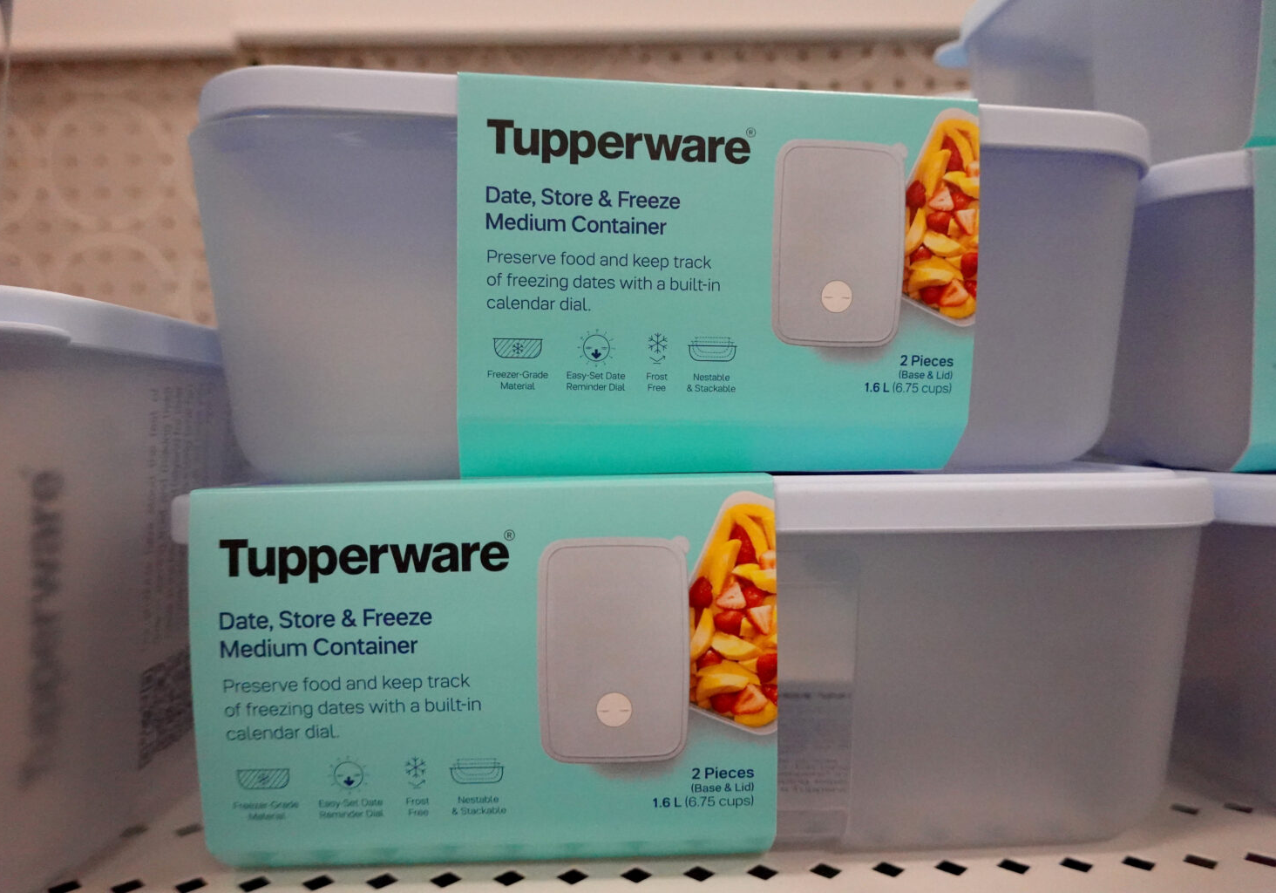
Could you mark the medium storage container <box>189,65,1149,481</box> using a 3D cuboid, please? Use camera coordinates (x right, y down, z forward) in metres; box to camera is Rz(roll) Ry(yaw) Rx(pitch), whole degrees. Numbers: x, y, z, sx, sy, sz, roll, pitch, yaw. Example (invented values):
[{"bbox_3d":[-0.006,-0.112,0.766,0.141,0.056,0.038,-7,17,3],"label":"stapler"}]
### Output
[{"bbox_3d":[0.007,-0.033,0.254,0.218,0.079,0.142,-1,0,-9],"label":"medium storage container"}]

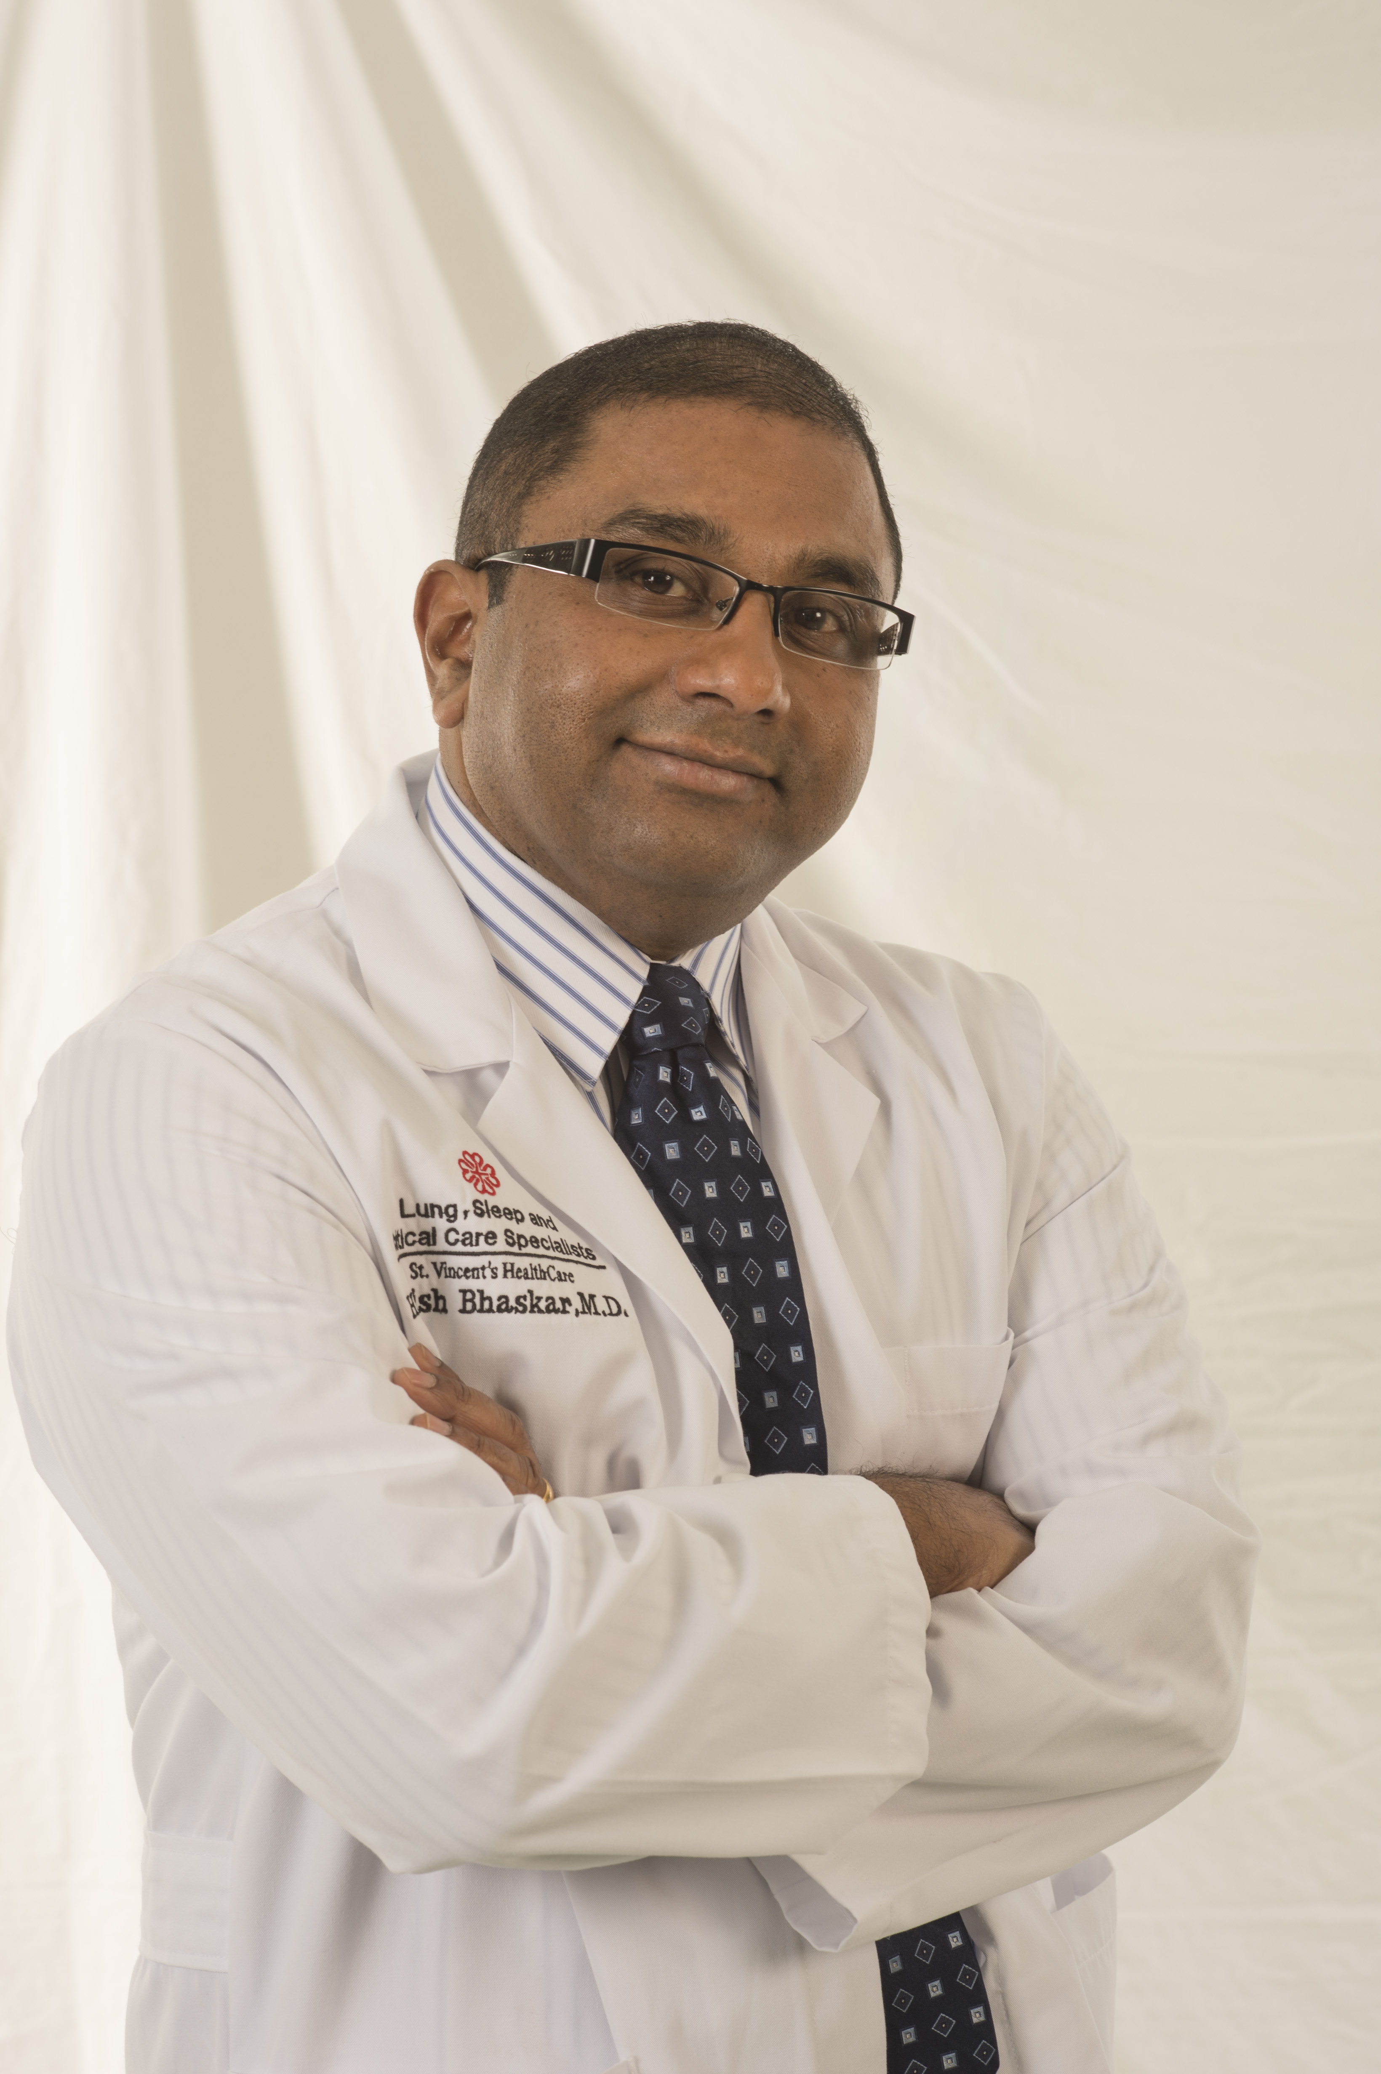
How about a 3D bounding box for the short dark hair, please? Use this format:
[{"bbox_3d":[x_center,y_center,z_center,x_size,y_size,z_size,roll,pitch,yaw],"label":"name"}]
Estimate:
[{"bbox_3d":[-0.005,-0.196,1.890,0.168,0.160,0.195,13,-8,-24],"label":"short dark hair"}]

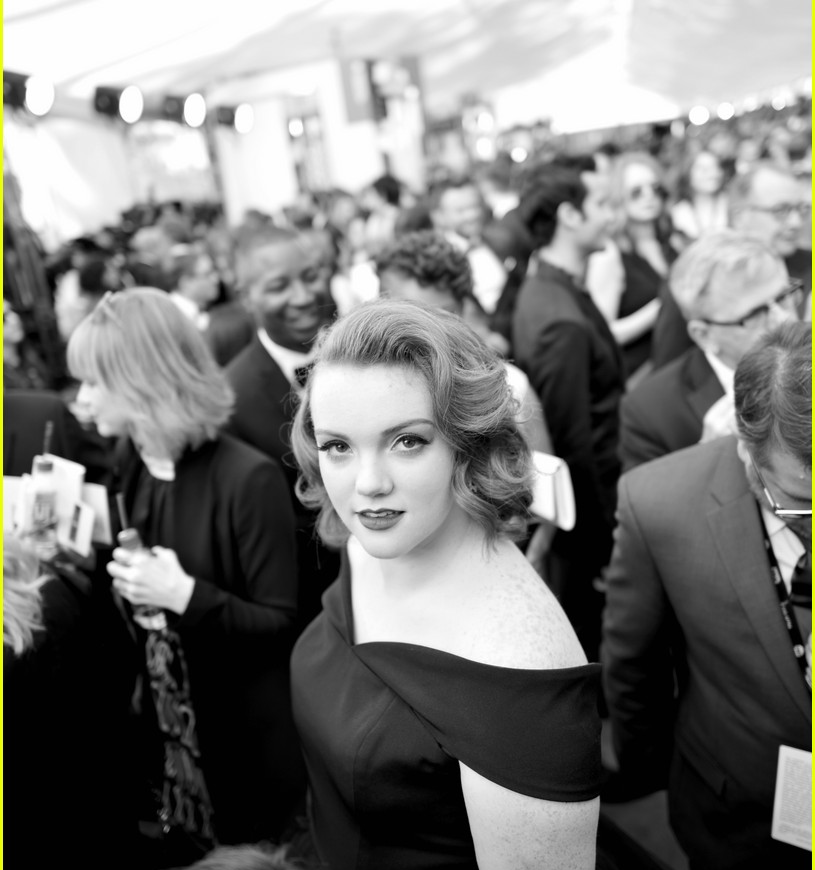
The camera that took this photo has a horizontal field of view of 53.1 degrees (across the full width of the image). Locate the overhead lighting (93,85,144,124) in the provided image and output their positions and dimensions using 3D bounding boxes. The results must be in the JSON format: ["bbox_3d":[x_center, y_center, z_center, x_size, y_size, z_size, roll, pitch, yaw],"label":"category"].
[{"bbox_3d":[-3.799,-4.313,10.600,0.480,0.380,0.380,9,20,3],"label":"overhead lighting"}]

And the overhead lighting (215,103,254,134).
[{"bbox_3d":[-3.068,-5.516,14.200,0.480,0.380,0.380,11,22,9],"label":"overhead lighting"}]

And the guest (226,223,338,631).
[{"bbox_3d":[-0.156,0.432,1.892,0.530,1.796,0.360,-18,22,-30],"label":"guest"}]

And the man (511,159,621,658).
[{"bbox_3d":[0.528,0.092,2.578,0.330,1.832,0.500,-7,19,0],"label":"man"}]

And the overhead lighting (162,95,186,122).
[{"bbox_3d":[-3.472,-4.884,12.300,0.480,0.380,0.380,10,21,6],"label":"overhead lighting"}]

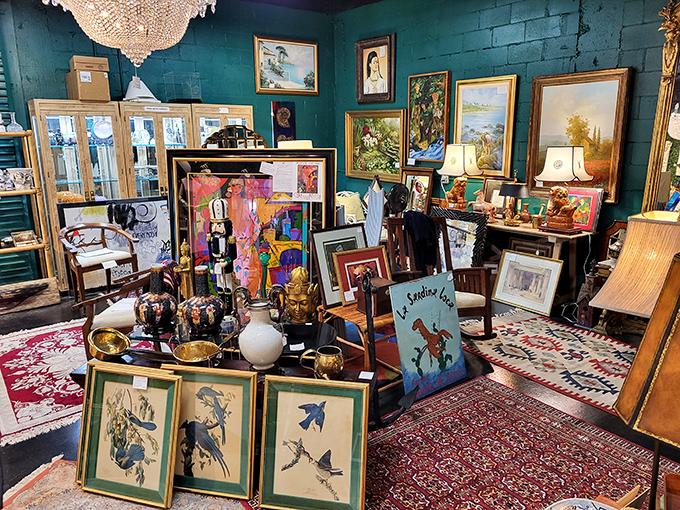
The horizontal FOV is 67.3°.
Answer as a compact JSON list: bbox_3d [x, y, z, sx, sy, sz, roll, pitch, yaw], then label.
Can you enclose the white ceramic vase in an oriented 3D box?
[{"bbox_3d":[-0.357,0.362,2.331,0.208,0.319,0.208,2,13,11],"label":"white ceramic vase"}]

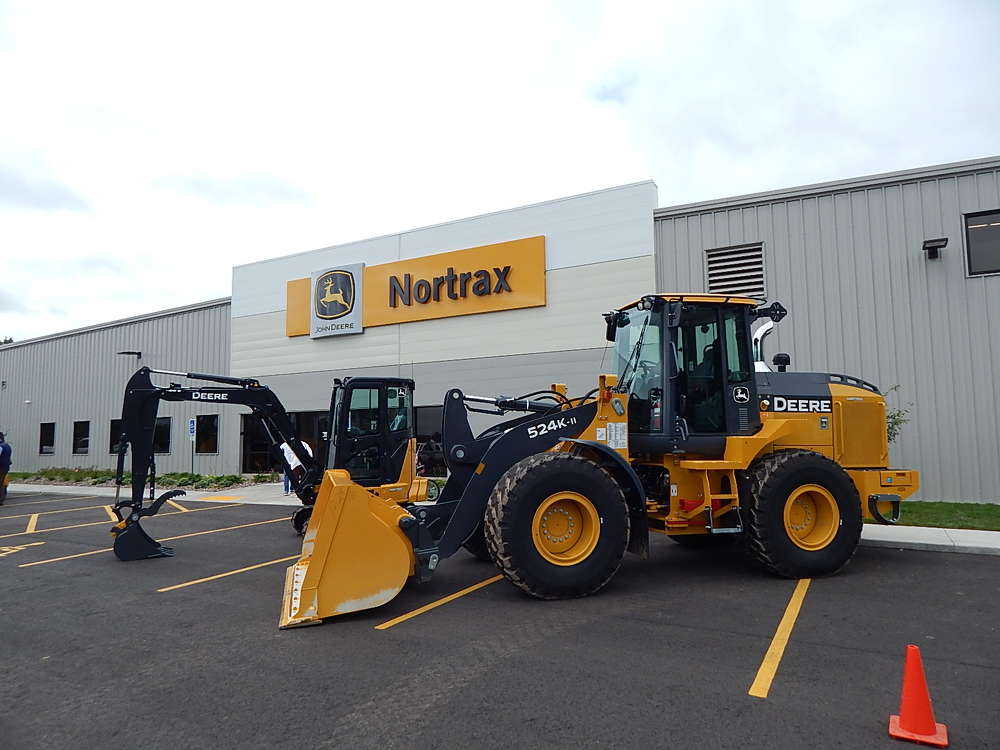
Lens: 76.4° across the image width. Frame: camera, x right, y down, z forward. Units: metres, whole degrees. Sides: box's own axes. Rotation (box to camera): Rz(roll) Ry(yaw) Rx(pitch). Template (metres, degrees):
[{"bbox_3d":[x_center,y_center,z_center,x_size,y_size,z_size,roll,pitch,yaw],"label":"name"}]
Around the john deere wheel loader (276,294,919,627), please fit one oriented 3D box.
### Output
[{"bbox_3d":[1.256,0.707,7.747,7.300,3.200,2.560,0,-5,-15],"label":"john deere wheel loader"}]

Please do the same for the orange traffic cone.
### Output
[{"bbox_3d":[2.275,1.728,3.478,0.270,0.470,0.270,-4,-5,30],"label":"orange traffic cone"}]

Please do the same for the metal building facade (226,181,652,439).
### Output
[{"bbox_3d":[-2.822,-0.691,19.202,15.773,7.287,0.600,-4,-5,31],"label":"metal building facade"}]

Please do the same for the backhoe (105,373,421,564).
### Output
[{"bbox_3d":[-3.682,1.316,10.579,4.786,2.580,1.944,2,-5,-33],"label":"backhoe"}]

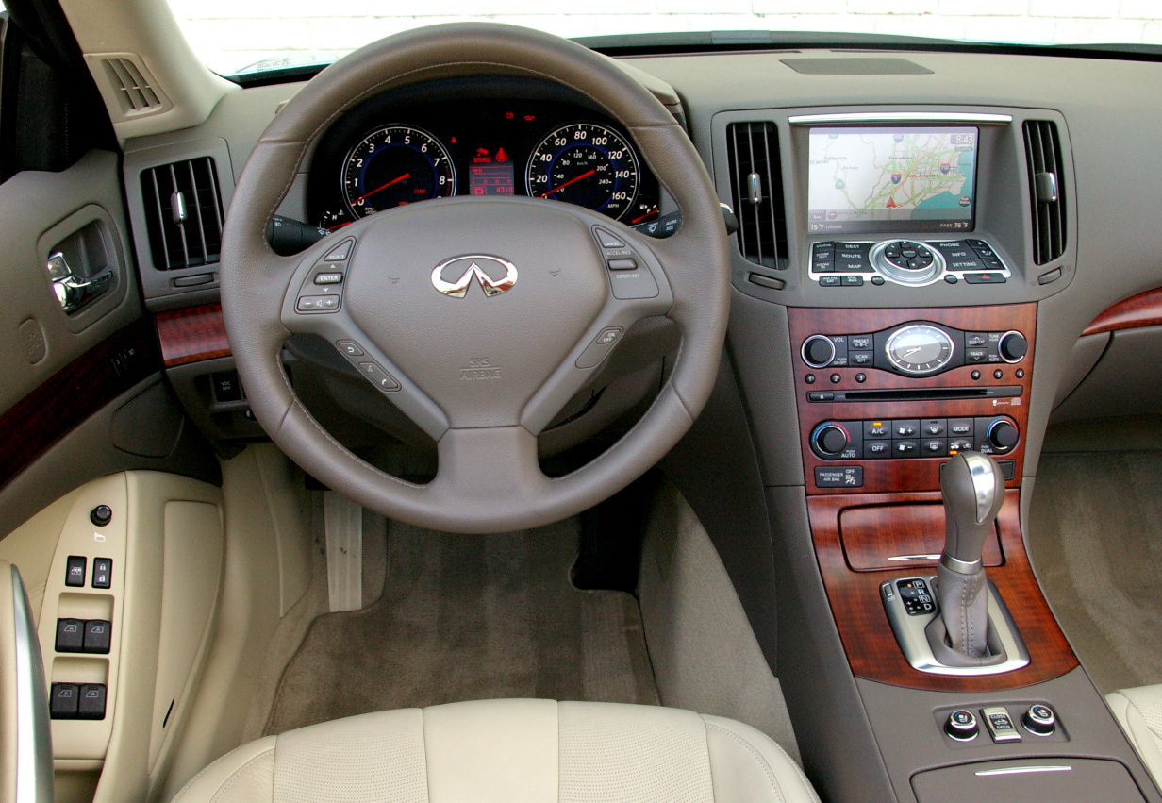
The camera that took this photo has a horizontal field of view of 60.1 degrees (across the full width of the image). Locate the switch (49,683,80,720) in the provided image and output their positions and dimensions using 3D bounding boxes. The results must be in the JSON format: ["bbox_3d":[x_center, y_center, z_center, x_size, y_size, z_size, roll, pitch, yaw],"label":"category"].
[{"bbox_3d":[-0.365,0.212,0.711,0.019,0.012,0.025,5,48,-24],"label":"switch"}]

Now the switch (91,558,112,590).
[{"bbox_3d":[-0.372,0.133,0.781,0.013,0.009,0.025,5,48,-24],"label":"switch"}]

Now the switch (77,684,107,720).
[{"bbox_3d":[-0.349,0.214,0.718,0.019,0.012,0.025,5,48,-24],"label":"switch"}]

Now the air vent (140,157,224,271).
[{"bbox_3d":[-0.360,-0.171,0.914,0.068,0.094,0.035,-11,24,-17],"label":"air vent"}]

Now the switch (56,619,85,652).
[{"bbox_3d":[-0.377,0.172,0.743,0.019,0.012,0.025,5,48,-24],"label":"switch"}]

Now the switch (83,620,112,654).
[{"bbox_3d":[-0.360,0.175,0.750,0.019,0.012,0.025,5,48,-24],"label":"switch"}]

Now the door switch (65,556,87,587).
[{"bbox_3d":[-0.389,0.131,0.775,0.013,0.009,0.025,5,48,-24],"label":"door switch"}]

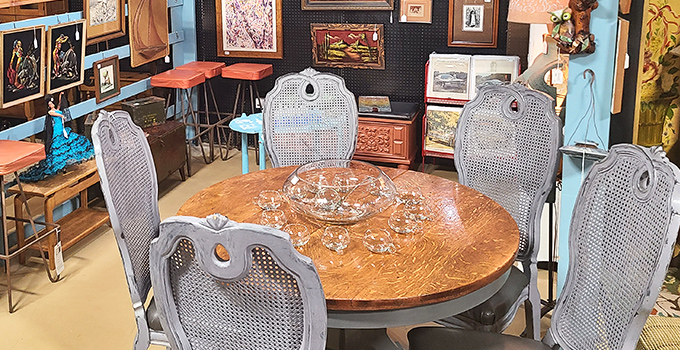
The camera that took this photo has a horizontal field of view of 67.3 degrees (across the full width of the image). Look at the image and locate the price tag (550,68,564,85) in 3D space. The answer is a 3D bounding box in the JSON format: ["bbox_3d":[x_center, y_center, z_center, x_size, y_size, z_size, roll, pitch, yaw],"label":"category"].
[{"bbox_3d":[0.750,-0.338,1.760,0.040,0.053,0.003,6,20,14],"label":"price tag"}]

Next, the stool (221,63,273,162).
[{"bbox_3d":[-0.792,-0.541,4.420,0.360,0.800,0.360,4,19,9],"label":"stool"}]

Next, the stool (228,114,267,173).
[{"bbox_3d":[-0.670,-0.200,4.000,0.420,0.470,0.400,1,19,0],"label":"stool"}]

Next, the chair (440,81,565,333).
[{"bbox_3d":[0.601,0.247,2.149,0.520,1.090,0.600,15,24,36],"label":"chair"}]

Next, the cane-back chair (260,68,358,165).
[{"bbox_3d":[-0.154,0.084,2.568,0.520,1.090,0.600,-1,19,-6],"label":"cane-back chair"}]

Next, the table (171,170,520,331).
[{"bbox_3d":[-0.005,0.487,1.943,1.150,0.750,1.150,1,19,0],"label":"table"}]

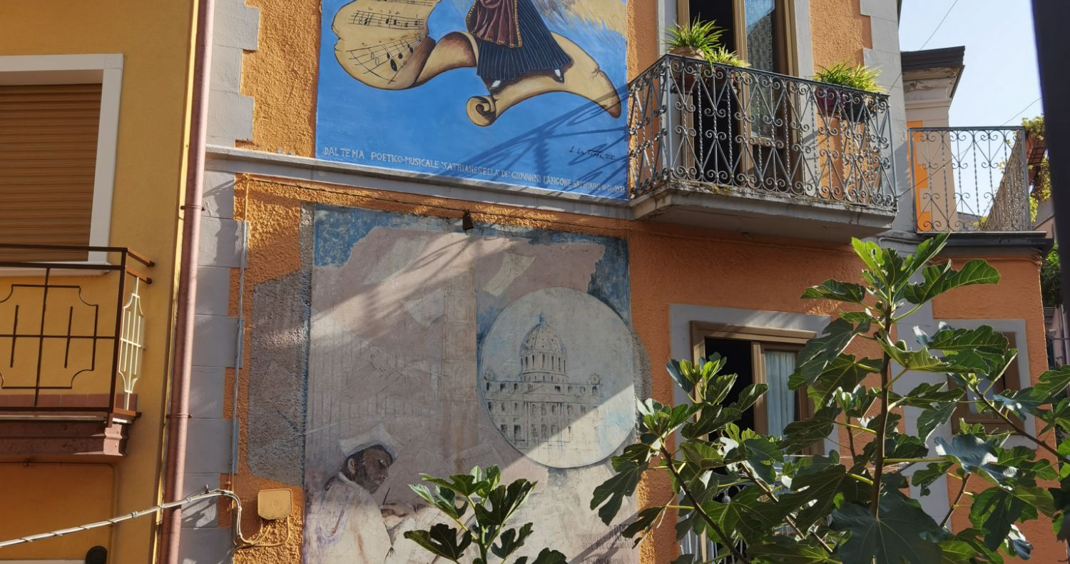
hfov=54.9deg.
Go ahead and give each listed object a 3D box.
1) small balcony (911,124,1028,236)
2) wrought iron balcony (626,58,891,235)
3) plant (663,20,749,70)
[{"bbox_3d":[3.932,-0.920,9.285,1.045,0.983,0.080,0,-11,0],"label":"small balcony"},{"bbox_3d":[1.837,-0.995,8.268,2.144,1.161,0.658,5,-12,-23],"label":"wrought iron balcony"},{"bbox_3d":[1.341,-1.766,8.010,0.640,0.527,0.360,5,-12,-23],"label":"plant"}]

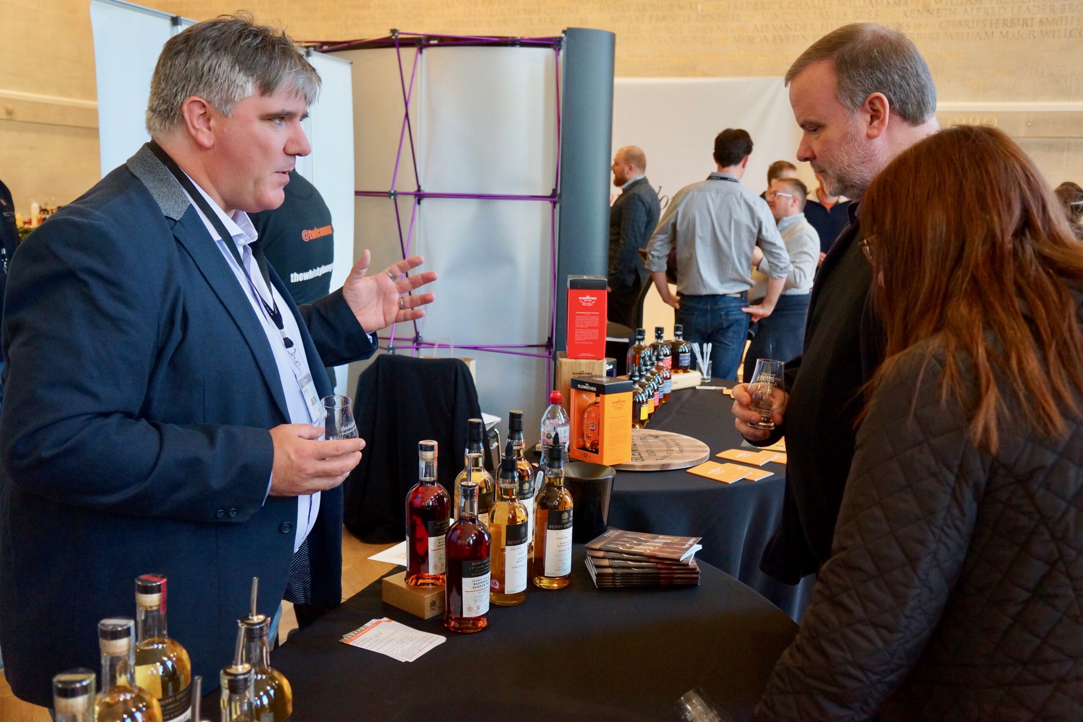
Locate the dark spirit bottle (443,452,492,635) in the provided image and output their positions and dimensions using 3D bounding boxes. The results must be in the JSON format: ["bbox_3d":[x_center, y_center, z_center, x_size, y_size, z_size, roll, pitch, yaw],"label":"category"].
[{"bbox_3d":[-0.126,0.311,1.605,0.081,0.303,0.081,1,9,0],"label":"dark spirit bottle"}]

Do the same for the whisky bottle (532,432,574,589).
[{"bbox_3d":[0.025,0.291,1.839,0.075,0.308,0.075,1,9,0],"label":"whisky bottle"}]

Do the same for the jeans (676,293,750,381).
[{"bbox_3d":[0.771,0.223,4.299,0.370,1.020,0.280,3,9,13],"label":"jeans"}]

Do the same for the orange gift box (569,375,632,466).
[{"bbox_3d":[0.172,0.170,2.678,0.112,0.232,0.132,-6,12,-40],"label":"orange gift box"}]

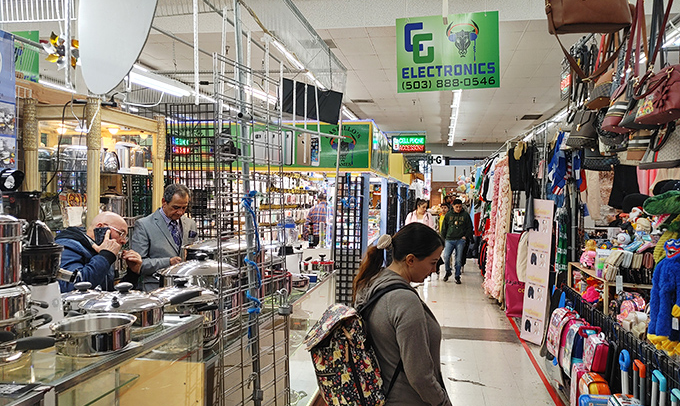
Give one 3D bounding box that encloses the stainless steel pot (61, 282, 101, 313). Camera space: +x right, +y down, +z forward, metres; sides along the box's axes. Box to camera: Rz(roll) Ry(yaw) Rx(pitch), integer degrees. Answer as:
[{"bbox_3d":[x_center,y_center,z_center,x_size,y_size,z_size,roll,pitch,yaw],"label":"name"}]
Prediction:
[{"bbox_3d":[-1.014,0.366,2.021,0.170,0.120,0.170,0,0,0],"label":"stainless steel pot"}]

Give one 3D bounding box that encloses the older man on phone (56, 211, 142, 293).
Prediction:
[{"bbox_3d":[-1.192,0.808,2.506,0.480,1.550,0.470,0,0,12],"label":"older man on phone"}]

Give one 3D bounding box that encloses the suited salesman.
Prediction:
[{"bbox_3d":[-1.093,0.733,3.205,0.340,1.690,0.480,0,1,41],"label":"suited salesman"}]

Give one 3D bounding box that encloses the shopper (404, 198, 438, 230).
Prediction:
[{"bbox_3d":[1.357,0.742,8.506,0.520,1.600,0.330,0,0,6],"label":"shopper"}]

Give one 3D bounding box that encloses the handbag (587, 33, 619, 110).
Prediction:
[{"bbox_3d":[1.599,-0.804,3.100,0.130,0.461,0.260,0,0,9],"label":"handbag"}]

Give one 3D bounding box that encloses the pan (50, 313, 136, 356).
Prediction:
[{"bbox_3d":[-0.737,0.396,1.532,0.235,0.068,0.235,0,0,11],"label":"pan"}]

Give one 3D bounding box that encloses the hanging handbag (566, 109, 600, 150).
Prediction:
[{"bbox_3d":[1.709,-0.525,3.600,0.220,0.268,0.120,0,0,34],"label":"hanging handbag"}]

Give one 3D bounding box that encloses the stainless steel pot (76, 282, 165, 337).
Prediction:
[{"bbox_3d":[-0.772,0.354,1.801,0.275,0.148,0.275,0,0,0],"label":"stainless steel pot"}]

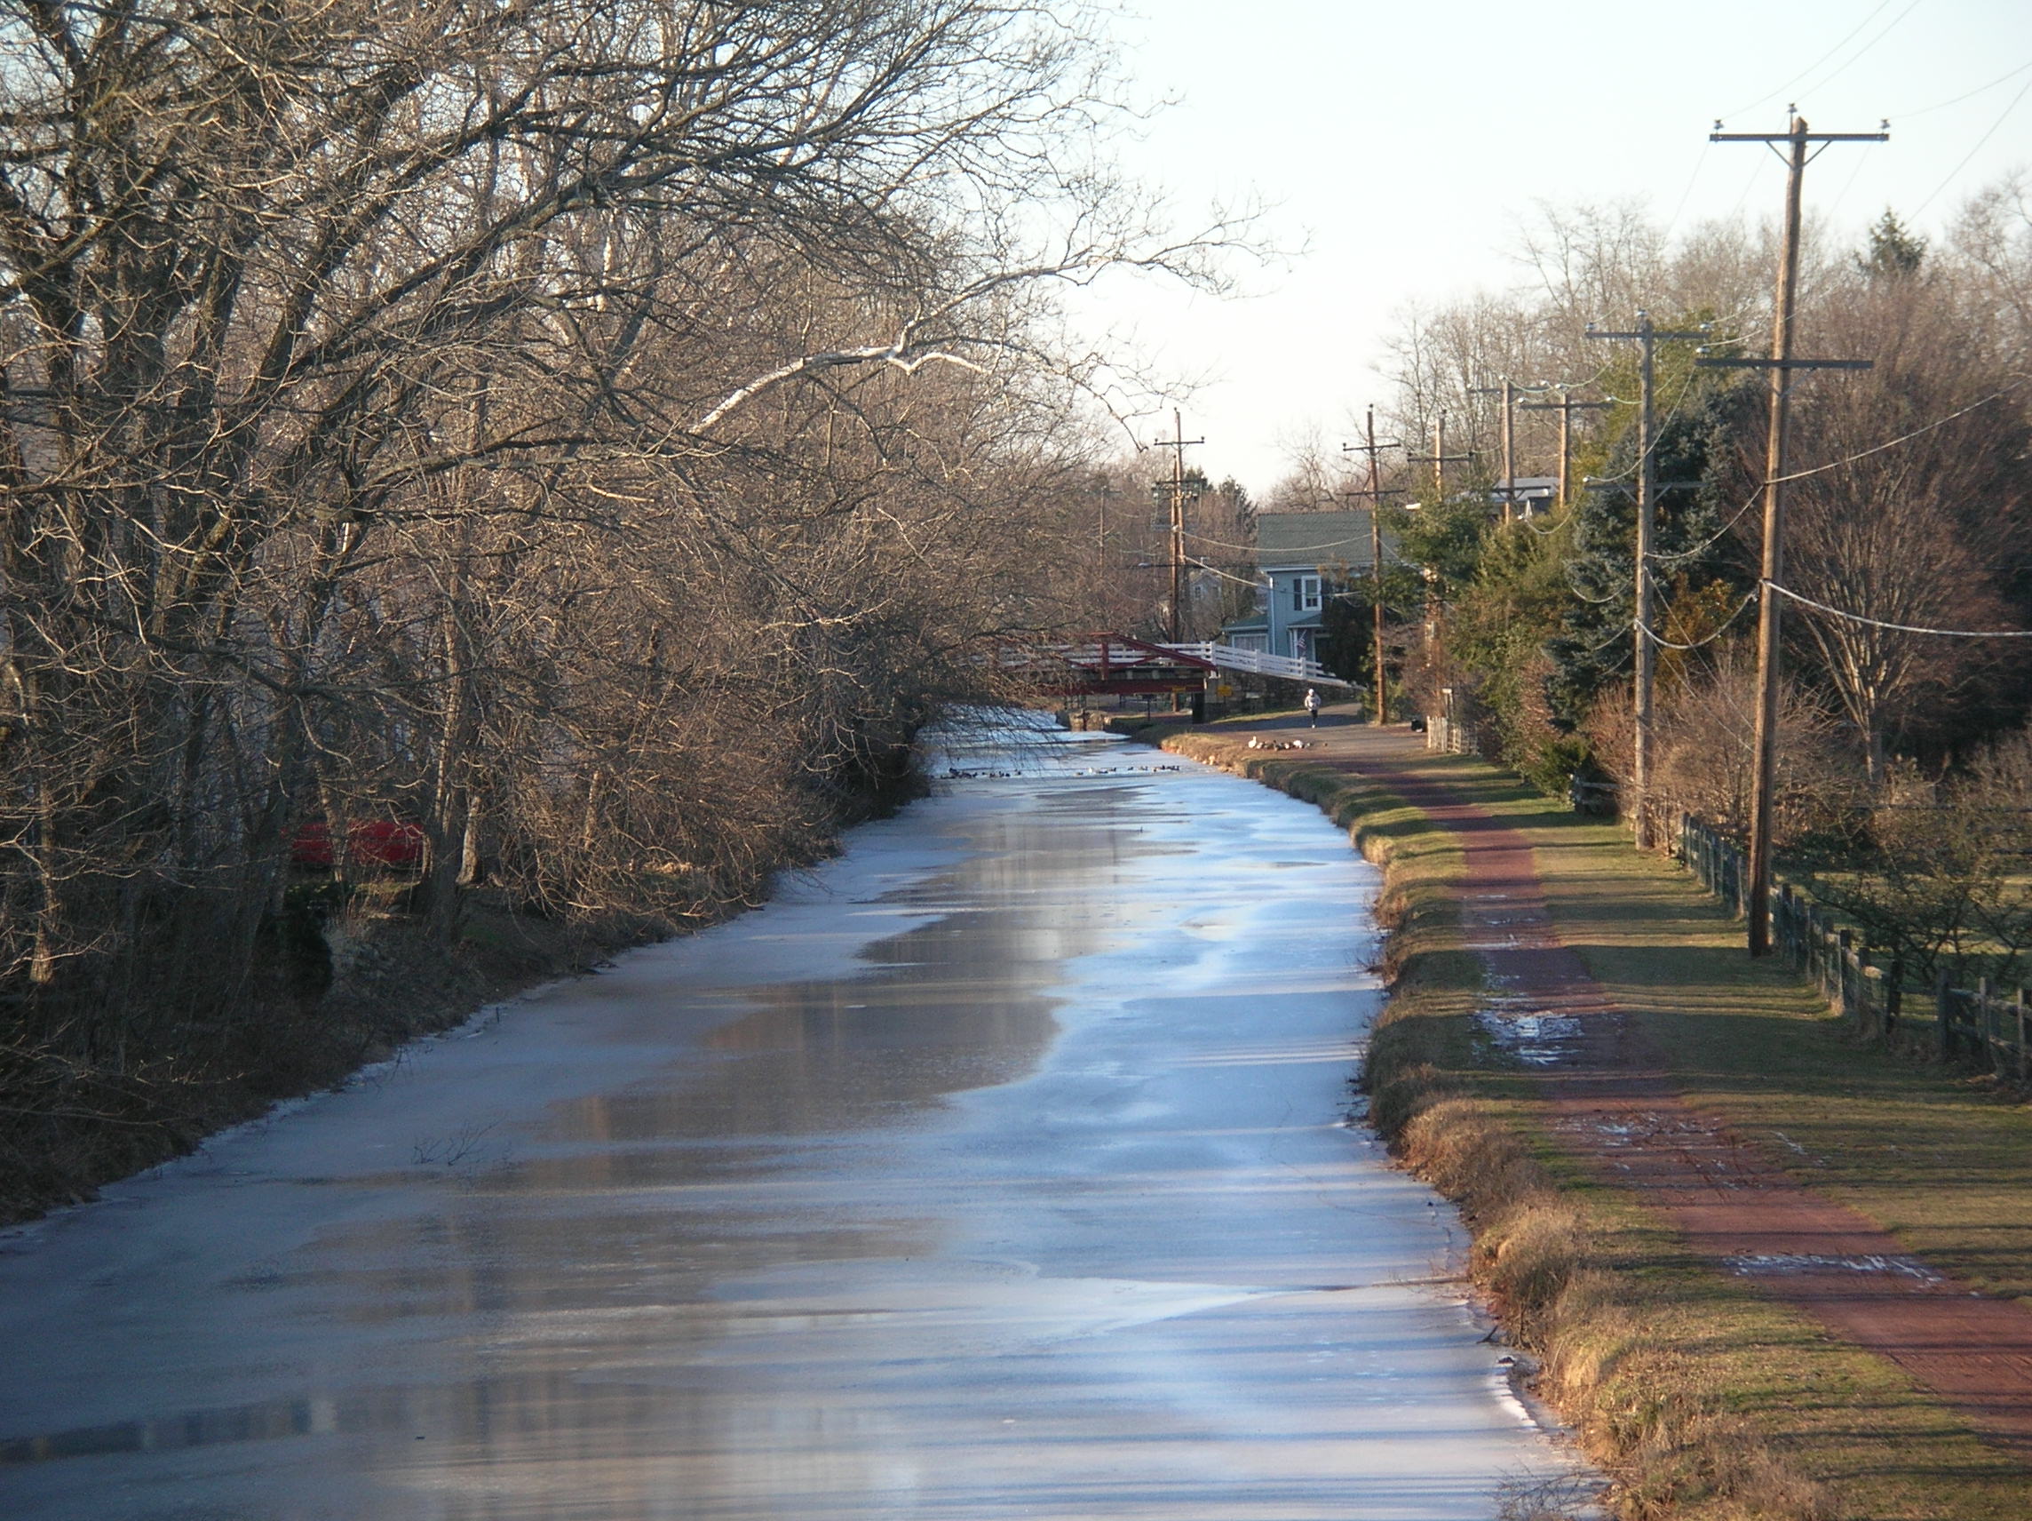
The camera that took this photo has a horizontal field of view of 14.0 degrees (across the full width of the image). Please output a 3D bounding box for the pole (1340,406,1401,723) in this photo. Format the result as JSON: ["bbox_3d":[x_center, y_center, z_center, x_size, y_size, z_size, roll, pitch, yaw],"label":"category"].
[{"bbox_3d":[15.186,-8.294,350.000,2.600,13.400,0.350,0,1,-3],"label":"pole"}]

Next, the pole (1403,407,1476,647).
[{"bbox_3d":[15.860,-6.989,310.000,2.500,12.200,0.350,0,1,0],"label":"pole"}]

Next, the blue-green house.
[{"bbox_3d":[14.637,-7.886,411.000,8.800,9.000,8.000,0,1,0],"label":"blue-green house"}]

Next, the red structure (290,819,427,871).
[{"bbox_3d":[-11.817,1.524,148.500,2.500,1.000,1.500,0,1,-5],"label":"red structure"}]

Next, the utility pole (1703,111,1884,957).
[{"bbox_3d":[10.615,-3.076,112.500,2.550,11.550,0.350,0,1,3],"label":"utility pole"}]

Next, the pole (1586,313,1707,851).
[{"bbox_3d":[12.668,-3.583,166.000,2.450,10.850,0.330,0,1,2],"label":"pole"}]

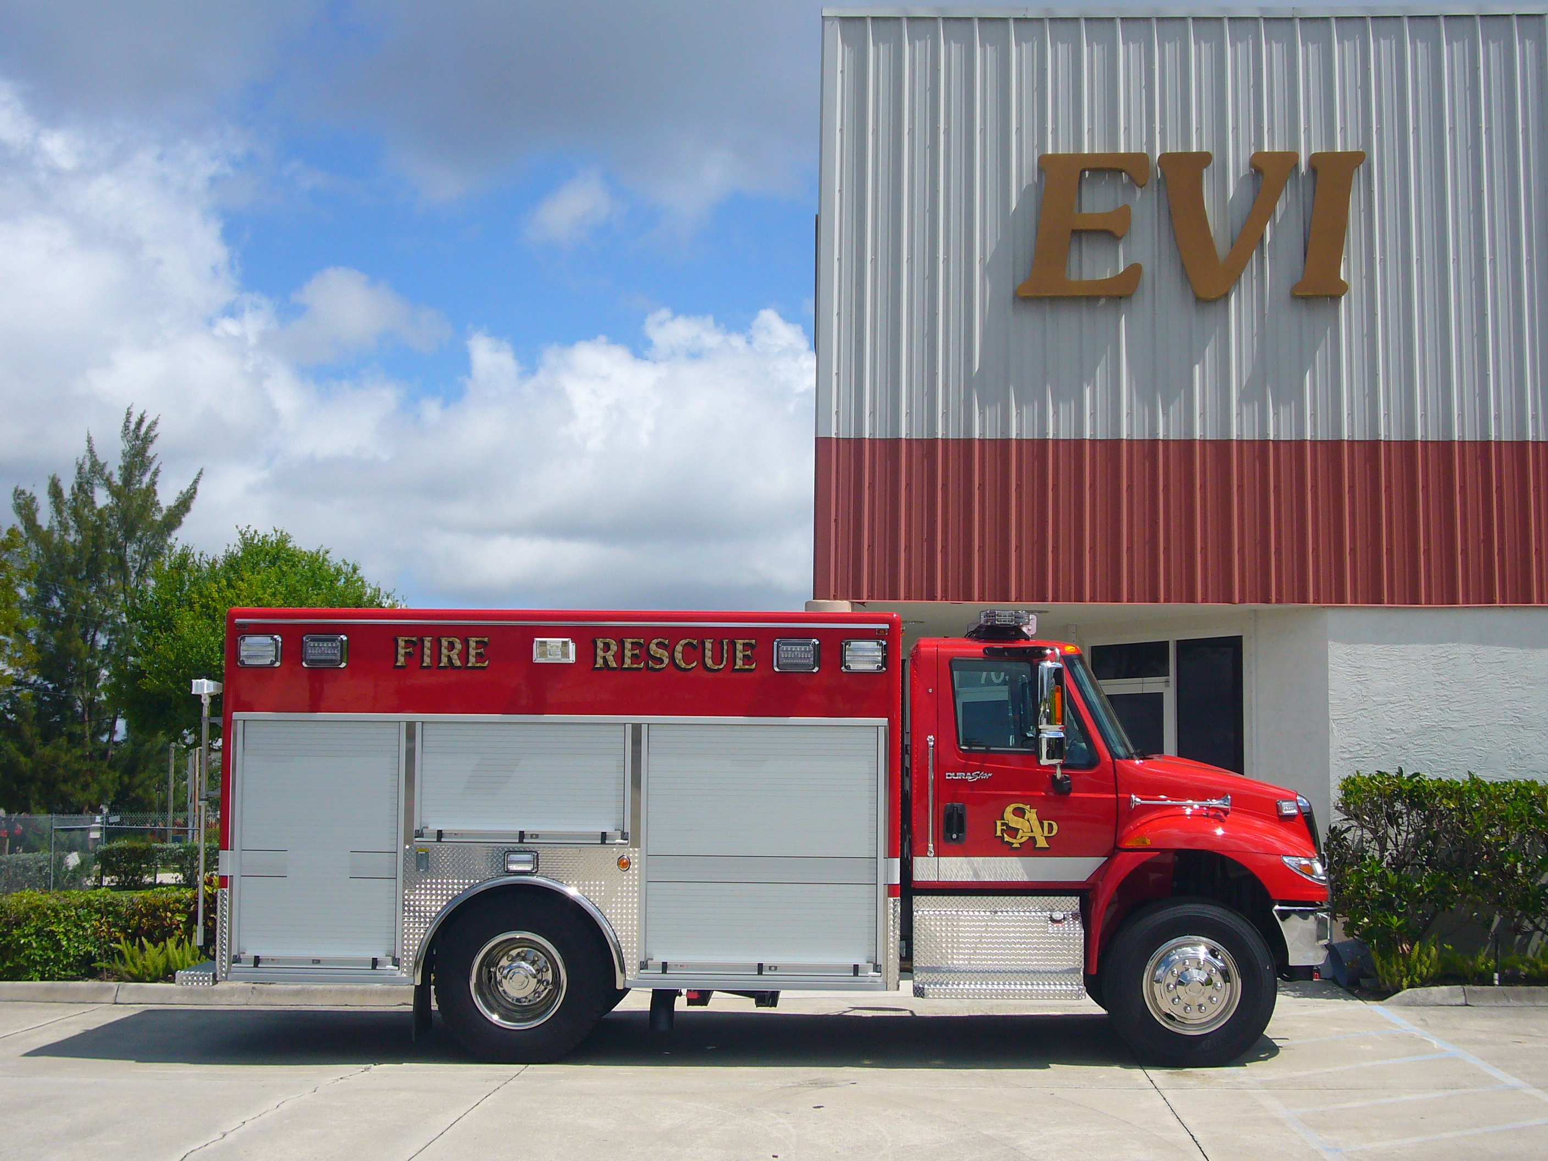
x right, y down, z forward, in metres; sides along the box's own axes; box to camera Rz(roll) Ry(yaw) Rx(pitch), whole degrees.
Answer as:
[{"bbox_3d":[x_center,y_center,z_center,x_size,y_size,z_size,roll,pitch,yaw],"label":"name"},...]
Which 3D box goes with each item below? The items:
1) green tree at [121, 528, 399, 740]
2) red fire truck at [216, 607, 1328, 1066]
[{"bbox_3d":[-8.551,2.207,36.964,4.890,6.240,4.640,1,-6,0],"label":"green tree"},{"bbox_3d":[-0.047,1.658,14.723,7.150,2.820,2.550,0,-6,2],"label":"red fire truck"}]

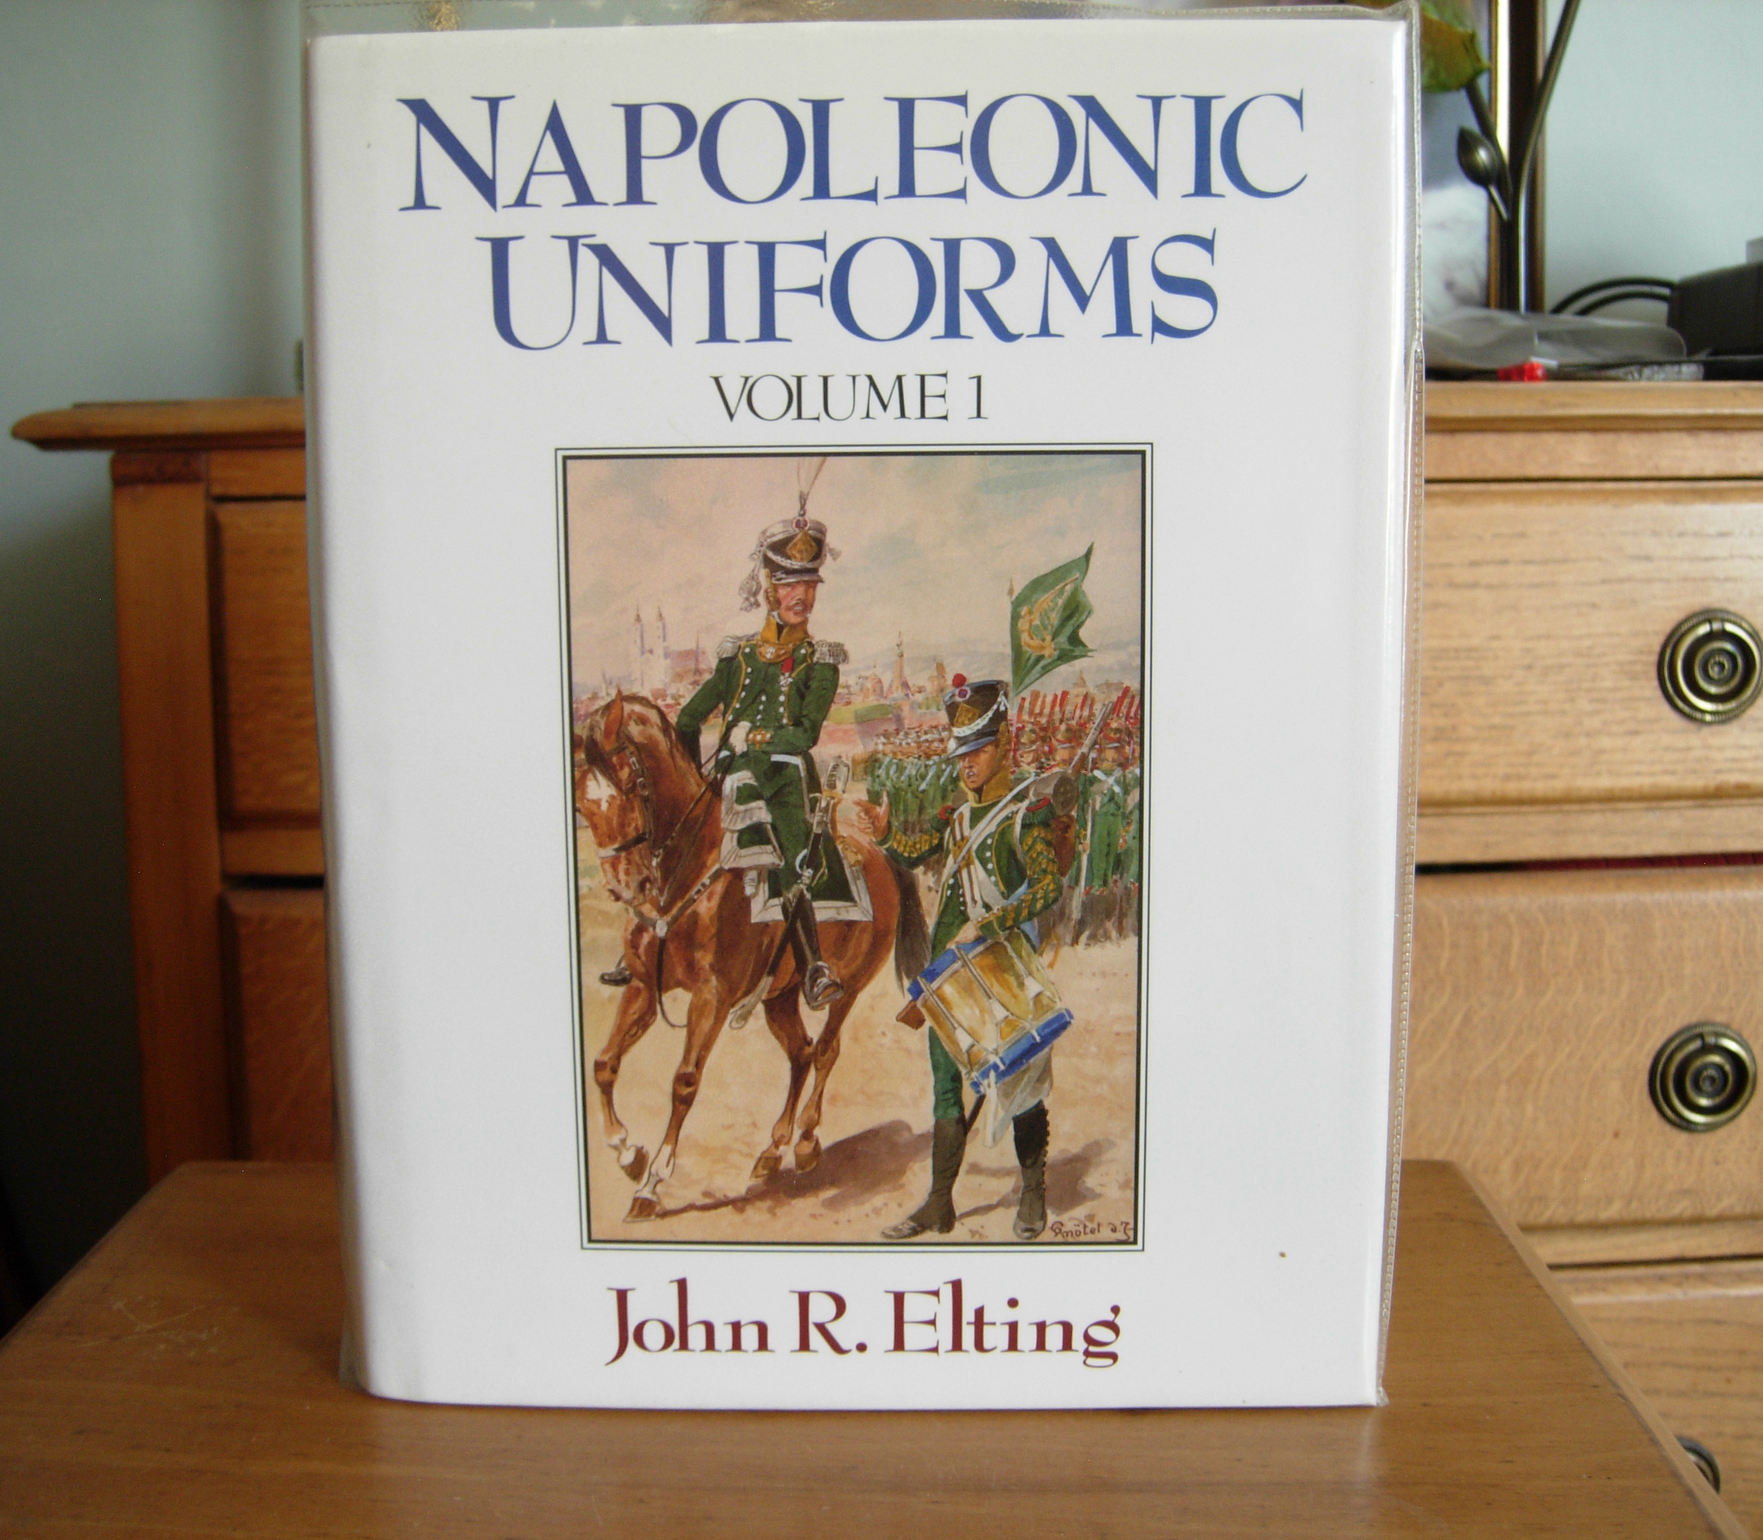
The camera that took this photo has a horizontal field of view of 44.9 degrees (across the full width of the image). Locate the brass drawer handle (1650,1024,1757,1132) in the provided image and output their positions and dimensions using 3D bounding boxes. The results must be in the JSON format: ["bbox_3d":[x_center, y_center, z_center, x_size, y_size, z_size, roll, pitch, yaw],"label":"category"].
[{"bbox_3d":[0.356,0.133,0.922,0.048,0.049,0.015,-1,5,0],"label":"brass drawer handle"}]

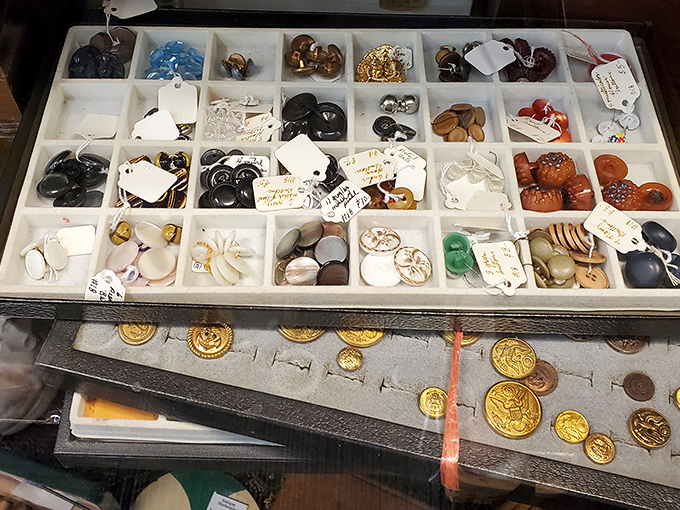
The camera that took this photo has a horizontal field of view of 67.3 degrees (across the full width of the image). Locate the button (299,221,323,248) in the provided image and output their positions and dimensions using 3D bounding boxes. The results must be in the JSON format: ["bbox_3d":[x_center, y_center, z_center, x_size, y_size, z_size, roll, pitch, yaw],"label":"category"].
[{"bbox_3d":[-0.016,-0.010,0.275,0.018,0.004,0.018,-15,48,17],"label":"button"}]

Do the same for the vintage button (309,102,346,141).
[{"bbox_3d":[-0.007,-0.080,0.307,0.022,0.005,0.022,0,90,-3],"label":"vintage button"}]

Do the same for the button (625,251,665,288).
[{"bbox_3d":[0.162,0.008,0.270,0.021,0.010,0.021,0,83,24],"label":"button"}]

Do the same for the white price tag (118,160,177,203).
[{"bbox_3d":[-0.110,-0.043,0.282,0.031,0.001,0.022,27,59,6],"label":"white price tag"}]

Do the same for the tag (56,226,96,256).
[{"bbox_3d":[-0.146,-0.008,0.274,0.028,0.001,0.019,-5,61,-10],"label":"tag"}]

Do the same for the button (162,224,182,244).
[{"bbox_3d":[-0.089,-0.010,0.274,0.011,0.008,0.011,0,65,0],"label":"button"}]

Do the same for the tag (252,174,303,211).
[{"bbox_3d":[-0.030,-0.034,0.276,0.031,0.002,0.021,-6,66,-6],"label":"tag"}]

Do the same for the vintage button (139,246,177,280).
[{"bbox_3d":[-0.097,0.005,0.271,0.020,0.003,0.020,0,66,-1],"label":"vintage button"}]

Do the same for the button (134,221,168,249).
[{"bbox_3d":[-0.102,-0.009,0.273,0.019,0.004,0.019,32,31,-22],"label":"button"}]

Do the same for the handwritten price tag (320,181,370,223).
[{"bbox_3d":[0.001,-0.027,0.270,0.019,0.001,0.028,40,69,14],"label":"handwritten price tag"}]

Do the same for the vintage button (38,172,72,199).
[{"bbox_3d":[-0.158,-0.038,0.282,0.018,0.005,0.018,7,55,-10],"label":"vintage button"}]

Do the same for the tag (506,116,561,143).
[{"bbox_3d":[0.110,-0.074,0.295,0.030,0.001,0.022,35,51,29],"label":"tag"}]

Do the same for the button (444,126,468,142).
[{"bbox_3d":[0.069,-0.069,0.304,0.013,0.004,0.013,1,76,-3],"label":"button"}]

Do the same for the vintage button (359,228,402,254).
[{"bbox_3d":[0.022,-0.007,0.274,0.022,0.004,0.022,1,40,-1],"label":"vintage button"}]

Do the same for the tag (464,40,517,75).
[{"bbox_3d":[0.095,-0.122,0.314,0.031,0.001,0.022,-31,63,-14],"label":"tag"}]

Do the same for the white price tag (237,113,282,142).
[{"bbox_3d":[-0.050,-0.073,0.299,0.031,0.002,0.021,-6,62,11],"label":"white price tag"}]

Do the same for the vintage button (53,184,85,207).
[{"bbox_3d":[-0.151,-0.031,0.285,0.021,0.004,0.021,0,47,16],"label":"vintage button"}]

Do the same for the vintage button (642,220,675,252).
[{"bbox_3d":[0.175,-0.010,0.280,0.019,0.007,0.019,4,43,-9],"label":"vintage button"}]

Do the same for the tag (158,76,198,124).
[{"bbox_3d":[-0.096,-0.092,0.304,0.022,0.001,0.031,-5,79,-5],"label":"tag"}]

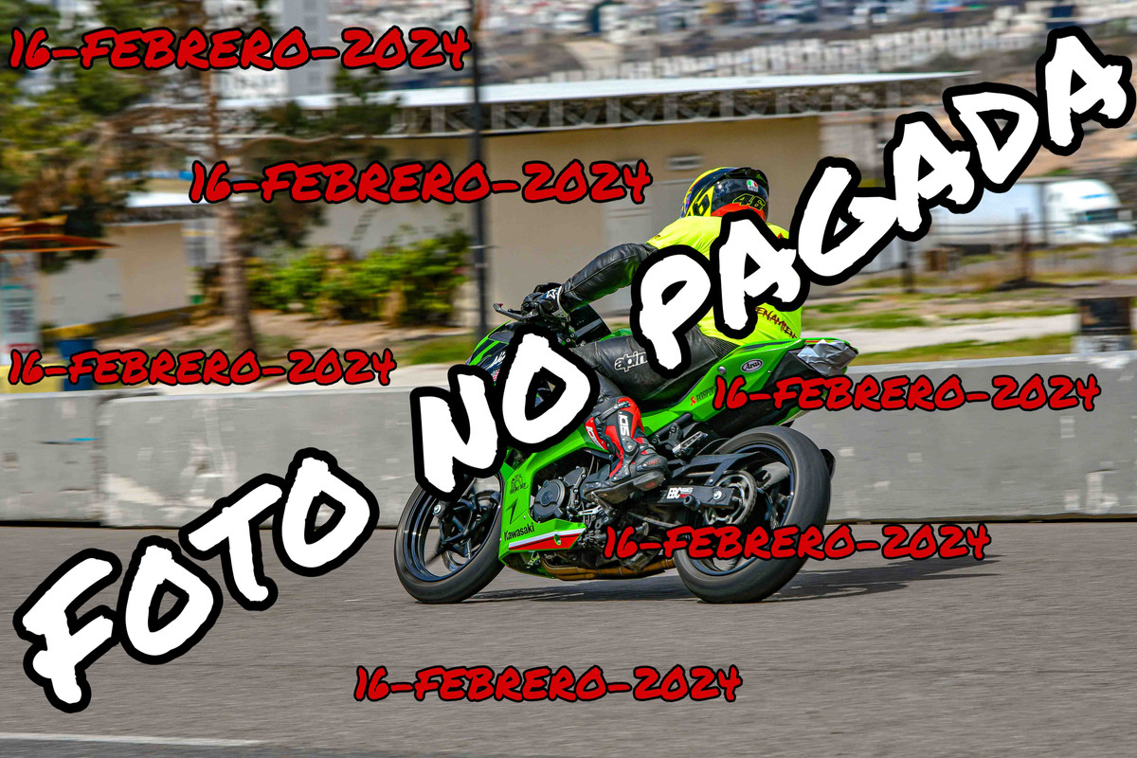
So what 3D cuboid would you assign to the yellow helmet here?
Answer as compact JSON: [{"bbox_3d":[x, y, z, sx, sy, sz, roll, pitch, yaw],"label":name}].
[{"bbox_3d":[0.533,-0.589,19.250,0.260,0.270,0.340,20,-22,-37],"label":"yellow helmet"}]

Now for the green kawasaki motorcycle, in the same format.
[{"bbox_3d":[0.189,0.228,18.855,1.969,1.116,0.720,-2,-26,46],"label":"green kawasaki motorcycle"}]

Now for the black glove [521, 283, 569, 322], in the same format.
[{"bbox_3d":[-0.078,-0.254,19.050,0.165,0.120,0.110,-11,-4,39],"label":"black glove"}]

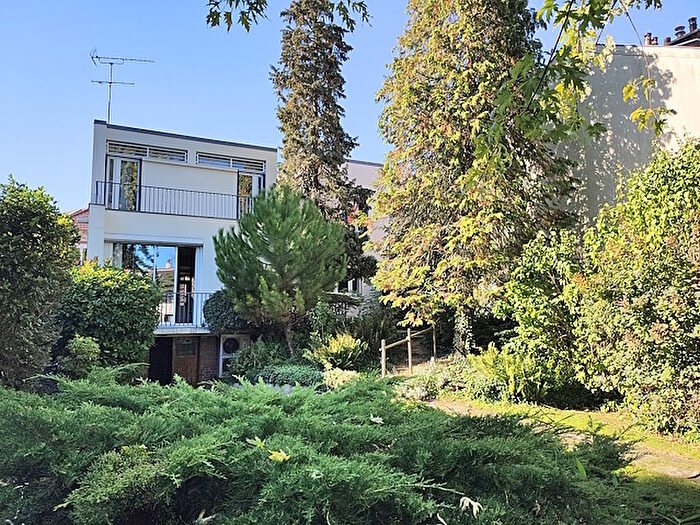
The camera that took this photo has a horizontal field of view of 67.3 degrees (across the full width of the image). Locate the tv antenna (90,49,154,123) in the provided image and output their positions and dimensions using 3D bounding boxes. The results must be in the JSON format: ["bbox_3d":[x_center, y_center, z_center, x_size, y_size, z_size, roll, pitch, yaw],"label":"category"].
[{"bbox_3d":[-7.269,-5.623,16.800,2.050,2.400,0.700,0,-6,-11],"label":"tv antenna"}]

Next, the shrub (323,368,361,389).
[{"bbox_3d":[-0.165,2.289,10.200,0.700,0.452,0.665,-1,-6,0],"label":"shrub"}]

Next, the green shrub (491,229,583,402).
[{"bbox_3d":[3.370,0.958,9.500,1.579,3.049,1.579,-1,-6,0],"label":"green shrub"}]

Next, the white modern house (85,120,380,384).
[{"bbox_3d":[-4.751,0.228,19.981,9.550,8.100,7.000,2,-7,-28],"label":"white modern house"}]

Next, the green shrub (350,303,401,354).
[{"bbox_3d":[0.611,1.606,12.600,1.138,1.255,1.081,-1,-6,0],"label":"green shrub"}]

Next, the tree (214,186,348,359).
[{"bbox_3d":[-1.718,0.223,13.000,3.100,4.173,3.007,-1,-6,0],"label":"tree"}]

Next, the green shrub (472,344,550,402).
[{"bbox_3d":[2.734,1.879,8.900,1.254,0.952,1.129,-1,-6,0],"label":"green shrub"}]

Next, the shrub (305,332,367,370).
[{"bbox_3d":[-0.303,1.883,11.000,1.232,0.812,1.171,-1,-6,0],"label":"shrub"}]

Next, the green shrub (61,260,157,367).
[{"bbox_3d":[-5.260,1.181,11.500,2.119,2.291,2.013,-1,-6,0],"label":"green shrub"}]

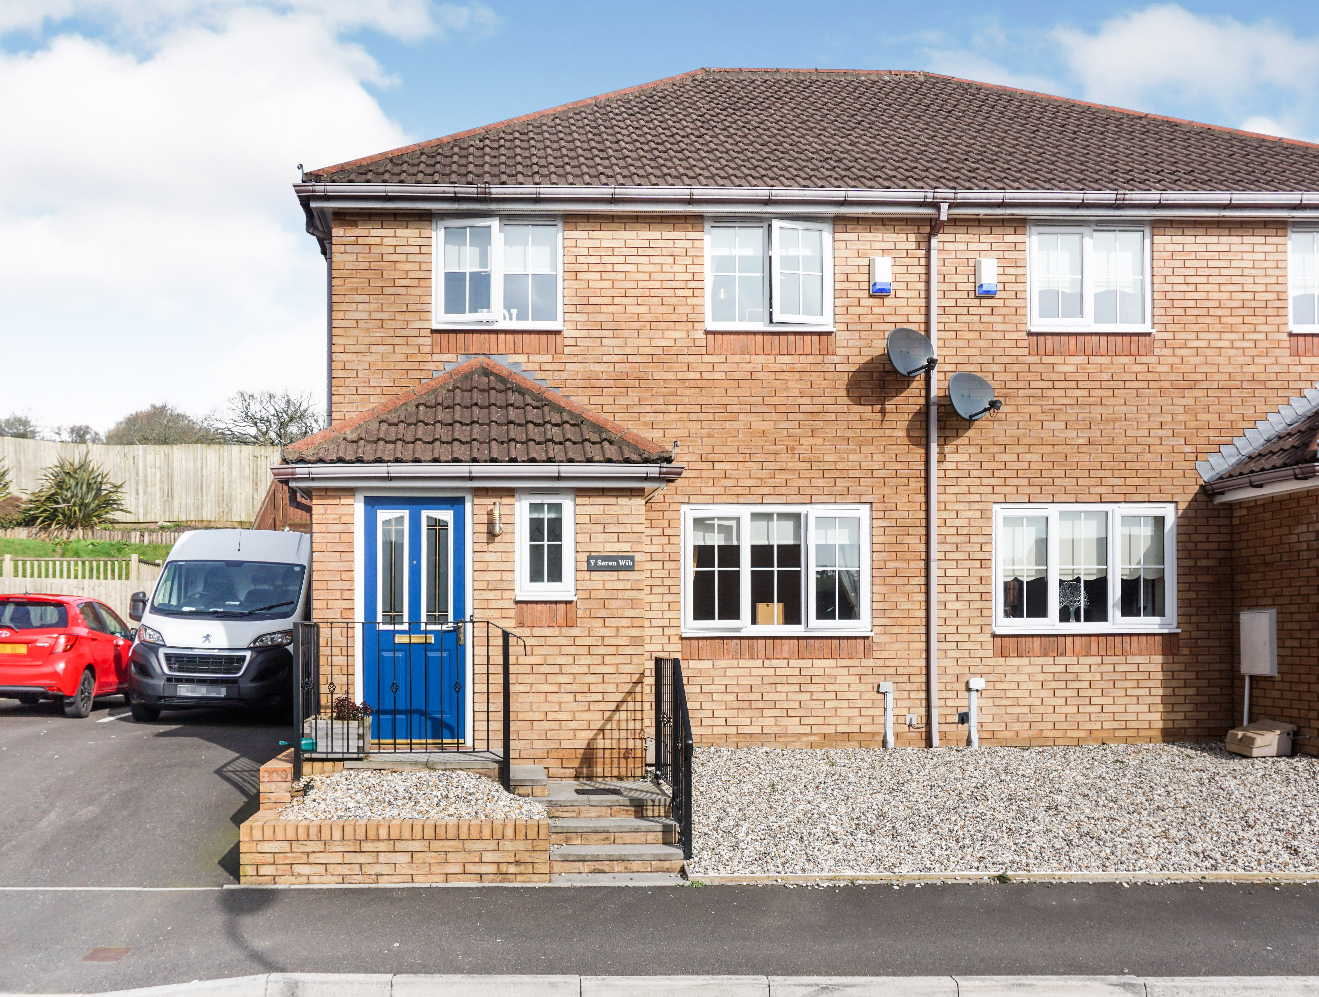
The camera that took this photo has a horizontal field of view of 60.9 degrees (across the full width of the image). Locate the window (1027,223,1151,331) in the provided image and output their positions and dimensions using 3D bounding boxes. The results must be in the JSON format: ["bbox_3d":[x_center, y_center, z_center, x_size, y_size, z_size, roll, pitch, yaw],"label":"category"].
[{"bbox_3d":[3.996,-2.060,10.420,1.180,1.030,0.100,0,-1,-3],"label":"window"}]

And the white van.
[{"bbox_3d":[-5.580,1.660,15.800,2.070,2.420,5.300,1,-6,-7],"label":"white van"}]

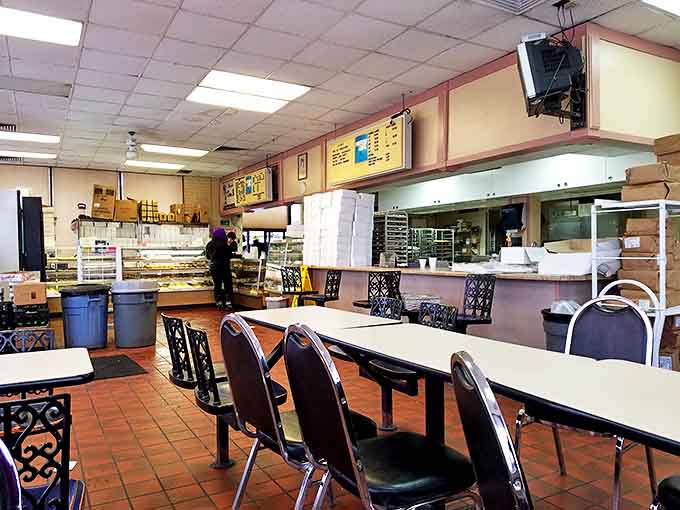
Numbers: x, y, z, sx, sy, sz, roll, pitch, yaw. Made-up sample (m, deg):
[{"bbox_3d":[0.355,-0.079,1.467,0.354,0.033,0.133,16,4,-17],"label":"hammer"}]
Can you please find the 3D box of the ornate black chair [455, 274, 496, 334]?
[{"bbox_3d":[1.210,0.640,5.040,0.500,0.870,0.420,-1,0,-26],"label":"ornate black chair"}]

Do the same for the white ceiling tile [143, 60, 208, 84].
[{"bbox_3d":[-1.765,-1.960,5.489,0.605,0.020,0.605,-1,1,-30],"label":"white ceiling tile"}]

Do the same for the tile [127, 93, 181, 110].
[{"bbox_3d":[-2.386,-1.968,6.555,0.605,0.020,0.605,-1,0,-30],"label":"tile"}]

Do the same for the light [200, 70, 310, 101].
[{"bbox_3d":[-0.975,-1.959,5.953,1.200,0.060,0.600,-1,0,-31],"label":"light"}]

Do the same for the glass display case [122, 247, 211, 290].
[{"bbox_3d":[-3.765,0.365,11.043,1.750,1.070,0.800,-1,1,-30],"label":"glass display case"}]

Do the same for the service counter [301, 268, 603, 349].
[{"bbox_3d":[1.103,0.620,6.730,0.700,0.880,5.150,-1,0,-31],"label":"service counter"}]

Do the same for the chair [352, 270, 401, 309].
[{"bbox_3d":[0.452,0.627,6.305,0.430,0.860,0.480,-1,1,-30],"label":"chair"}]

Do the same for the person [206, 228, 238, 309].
[{"bbox_3d":[-2.454,0.264,10.700,0.550,1.640,0.420,-1,0,18],"label":"person"}]

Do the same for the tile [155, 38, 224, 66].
[{"bbox_3d":[-1.461,-1.965,4.977,0.605,0.020,0.605,-1,0,-30],"label":"tile"}]

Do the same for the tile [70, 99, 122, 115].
[{"bbox_3d":[-3.214,-1.958,6.761,0.605,0.020,0.605,-1,1,-30],"label":"tile"}]

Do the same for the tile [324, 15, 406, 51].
[{"bbox_3d":[0.210,-1.967,4.549,0.610,0.020,0.610,-1,0,-31],"label":"tile"}]

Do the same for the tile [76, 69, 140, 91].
[{"bbox_3d":[-2.599,-1.953,5.708,0.605,0.020,0.605,-1,1,-30],"label":"tile"}]

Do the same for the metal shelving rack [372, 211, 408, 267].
[{"bbox_3d":[0.828,0.160,8.773,0.480,1.760,0.580,-1,1,-30],"label":"metal shelving rack"}]

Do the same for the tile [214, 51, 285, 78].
[{"bbox_3d":[-0.931,-1.970,5.284,0.610,0.022,0.610,-1,1,-30],"label":"tile"}]

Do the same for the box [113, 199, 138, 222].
[{"bbox_3d":[-4.822,-0.990,11.546,0.460,0.460,0.400,-1,0,-30],"label":"box"}]

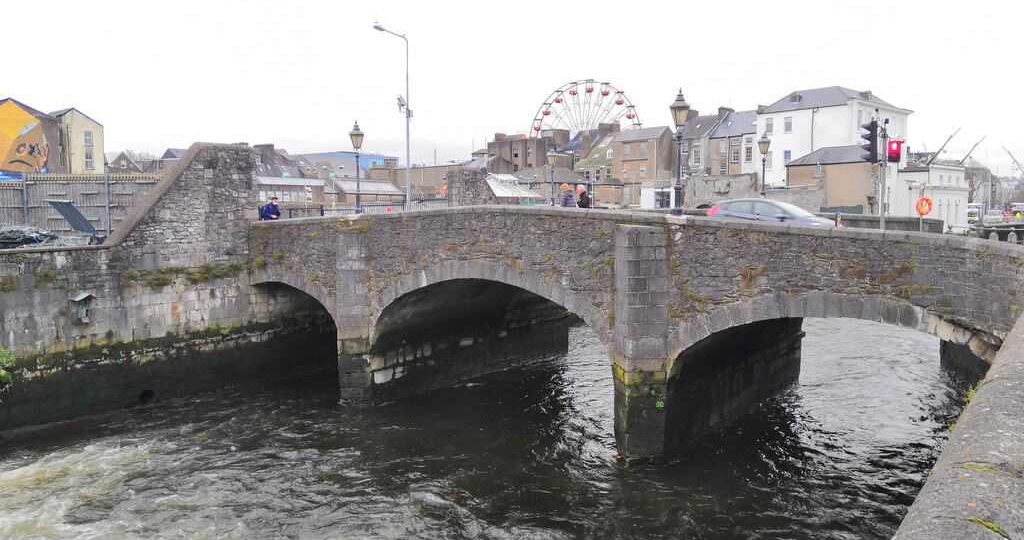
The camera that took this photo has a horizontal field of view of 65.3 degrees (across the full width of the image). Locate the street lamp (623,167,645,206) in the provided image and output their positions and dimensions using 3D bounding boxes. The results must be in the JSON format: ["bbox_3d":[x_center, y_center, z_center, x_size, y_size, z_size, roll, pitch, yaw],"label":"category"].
[{"bbox_3d":[9.710,-5.638,63.754,2.000,4.740,0.350,3,6,37],"label":"street lamp"}]

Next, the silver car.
[{"bbox_3d":[8.750,-1.628,26.655,4.000,1.480,1.750,3,6,37],"label":"silver car"}]

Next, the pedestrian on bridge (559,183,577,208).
[{"bbox_3d":[1.527,-1.565,22.246,0.400,1.680,0.500,3,6,37],"label":"pedestrian on bridge"}]

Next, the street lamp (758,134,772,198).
[{"bbox_3d":[9.456,-3.679,29.910,0.420,2.950,0.420,-1,5,-15],"label":"street lamp"}]

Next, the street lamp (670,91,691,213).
[{"bbox_3d":[3.889,-2.724,18.542,0.420,2.960,0.420,-1,5,-15],"label":"street lamp"}]

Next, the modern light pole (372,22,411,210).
[{"bbox_3d":[-5.524,-6.357,37.320,0.500,9.460,2.380,3,6,37],"label":"modern light pole"}]

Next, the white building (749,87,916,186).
[{"bbox_3d":[32.464,-11.337,81.047,11.800,13.560,10.300,-4,6,-38],"label":"white building"}]

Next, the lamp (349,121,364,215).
[{"bbox_3d":[-4.879,-3.234,25.255,0.420,2.950,0.420,-1,5,-15],"label":"lamp"}]

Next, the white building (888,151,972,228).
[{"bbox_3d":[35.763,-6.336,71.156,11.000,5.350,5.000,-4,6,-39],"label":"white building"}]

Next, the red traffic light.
[{"bbox_3d":[10.412,-3.221,21.713,0.360,0.620,0.320,2,5,21],"label":"red traffic light"}]

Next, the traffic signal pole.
[{"bbox_3d":[10.167,-2.186,21.896,0.200,3.890,0.200,3,6,37],"label":"traffic signal pole"}]

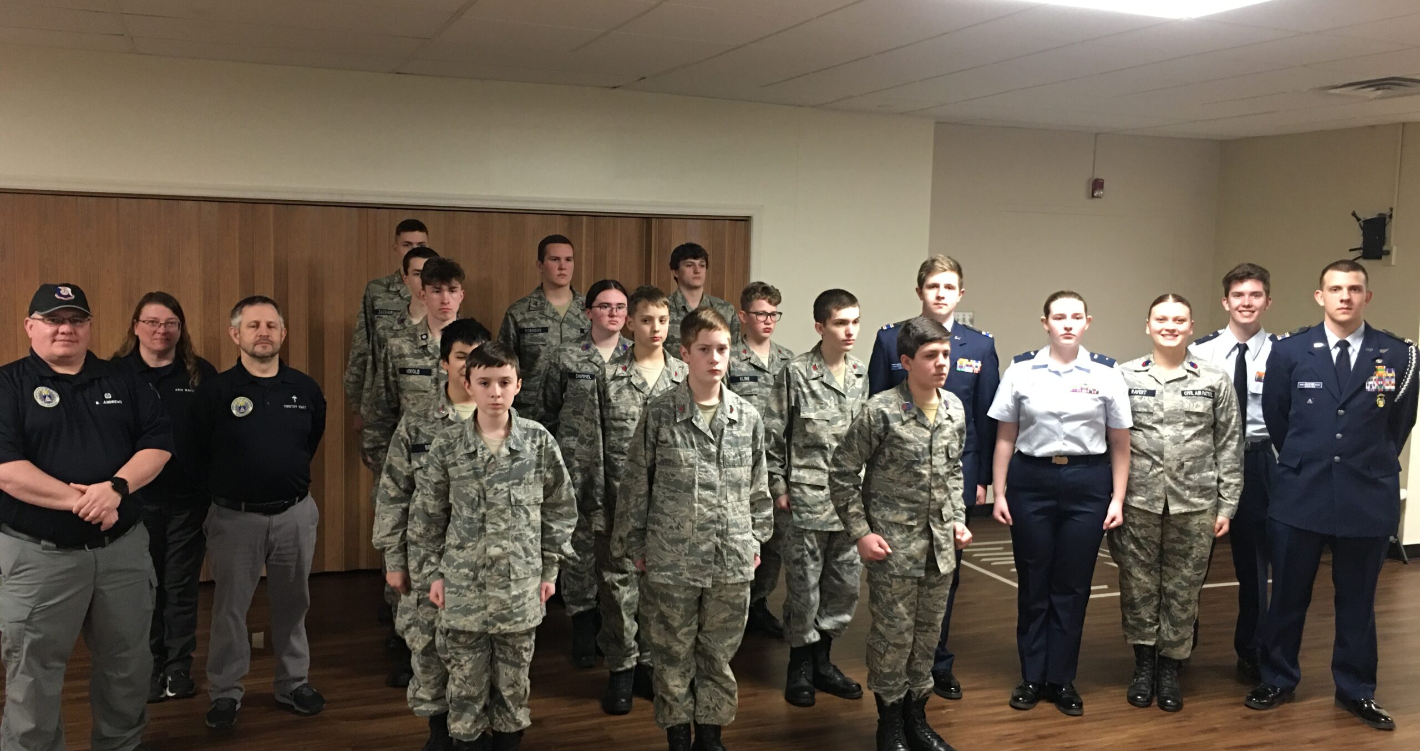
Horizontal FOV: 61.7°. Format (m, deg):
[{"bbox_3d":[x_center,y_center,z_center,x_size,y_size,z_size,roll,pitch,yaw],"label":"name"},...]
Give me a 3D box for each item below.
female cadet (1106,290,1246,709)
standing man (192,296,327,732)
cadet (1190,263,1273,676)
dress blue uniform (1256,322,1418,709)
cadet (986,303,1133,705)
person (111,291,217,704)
[{"bbox_3d":[1.848,0.503,4.764,0.530,1.646,0.300,3,6,20],"label":"female cadet"},{"bbox_3d":[-1.696,0.495,4.496,0.490,1.600,0.380,-1,6,-24],"label":"standing man"},{"bbox_3d":[2.304,0.419,5.049,0.500,1.774,0.300,3,6,22],"label":"cadet"},{"bbox_3d":[2.496,0.550,4.739,0.530,1.526,0.340,4,7,28],"label":"dress blue uniform"},{"bbox_3d":[1.383,0.496,4.717,0.540,1.653,0.300,3,6,17],"label":"cadet"},{"bbox_3d":[-2.140,0.466,4.668,0.470,1.590,0.320,-1,7,-24],"label":"person"}]

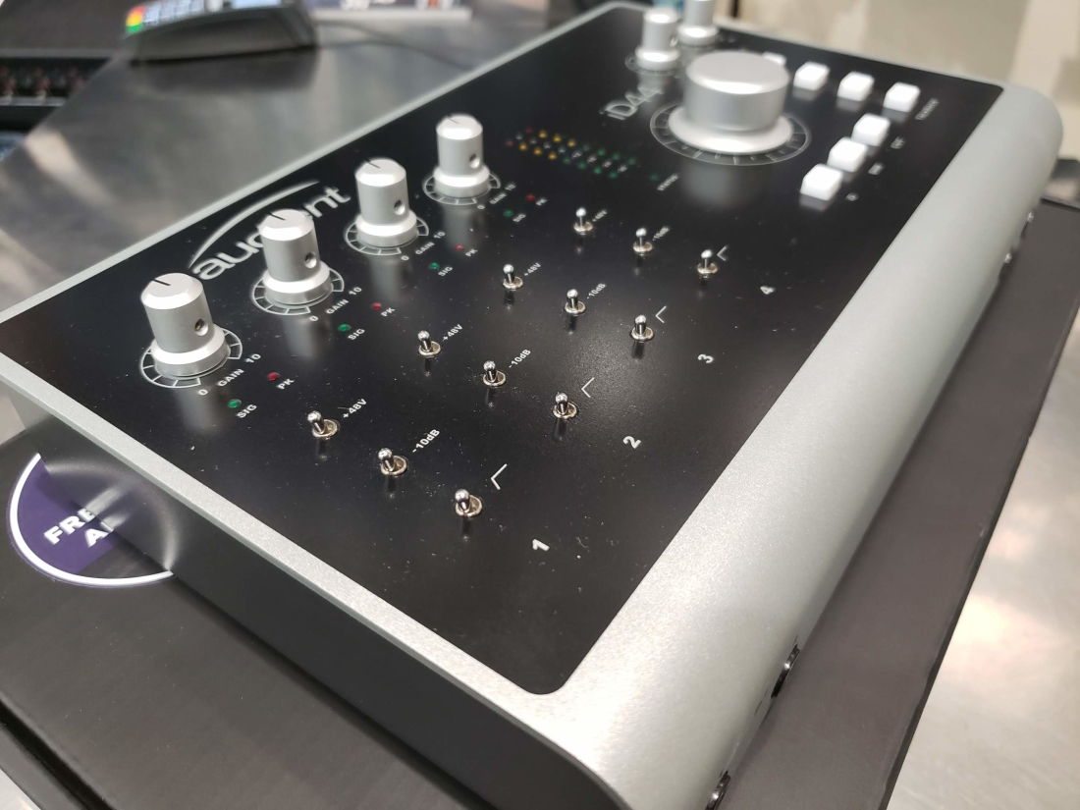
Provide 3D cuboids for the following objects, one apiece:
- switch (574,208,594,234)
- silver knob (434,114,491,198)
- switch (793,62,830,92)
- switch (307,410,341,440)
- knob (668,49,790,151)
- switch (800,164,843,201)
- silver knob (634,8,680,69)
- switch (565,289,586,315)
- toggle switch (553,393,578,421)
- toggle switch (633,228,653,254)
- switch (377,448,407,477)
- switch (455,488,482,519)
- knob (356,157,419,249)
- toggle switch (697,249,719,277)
[{"bbox_3d":[0.011,-0.047,0.207,0.005,0.007,0.005,0,41,0],"label":"switch"},{"bbox_3d":[-0.021,-0.066,0.215,0.015,0.017,0.015,-1,43,1],"label":"silver knob"},{"bbox_3d":[0.092,-0.111,0.276,0.008,0.005,0.008,25,46,26],"label":"switch"},{"bbox_3d":[-0.041,0.003,0.154,0.005,0.007,0.005,25,46,26],"label":"switch"},{"bbox_3d":[0.057,-0.090,0.240,0.037,0.018,0.037,-1,43,1],"label":"knob"},{"bbox_3d":[0.077,-0.060,0.220,0.008,0.005,0.008,25,46,26],"label":"switch"},{"bbox_3d":[0.041,-0.127,0.279,0.015,0.017,0.015,-1,43,1],"label":"silver knob"},{"bbox_3d":[0.007,-0.023,0.177,0.005,0.007,0.006,25,49,26],"label":"switch"},{"bbox_3d":[0.005,-0.001,0.156,0.005,0.007,0.005,25,46,26],"label":"toggle switch"},{"bbox_3d":[0.025,-0.040,0.195,0.005,0.007,0.006,25,49,26],"label":"toggle switch"},{"bbox_3d":[-0.027,0.009,0.143,0.005,0.007,0.006,25,49,26],"label":"switch"},{"bbox_3d":[-0.012,0.015,0.136,0.005,0.007,0.006,25,49,26],"label":"switch"},{"bbox_3d":[-0.038,-0.050,0.198,0.015,0.017,0.015,-1,43,1],"label":"knob"},{"bbox_3d":[0.039,-0.034,0.188,0.005,0.007,0.006,25,49,26],"label":"toggle switch"}]

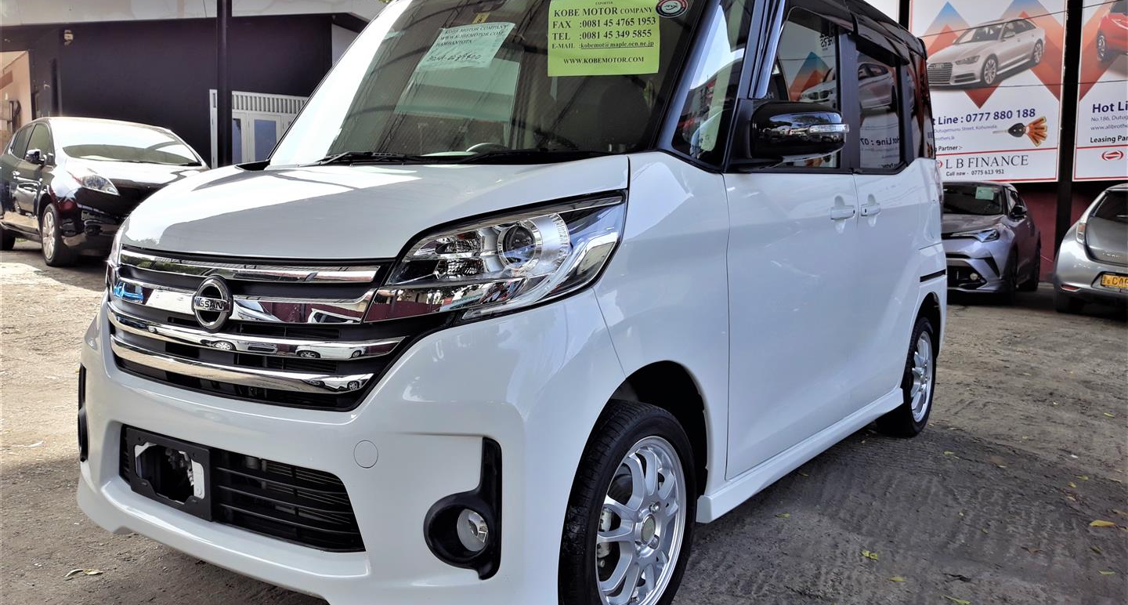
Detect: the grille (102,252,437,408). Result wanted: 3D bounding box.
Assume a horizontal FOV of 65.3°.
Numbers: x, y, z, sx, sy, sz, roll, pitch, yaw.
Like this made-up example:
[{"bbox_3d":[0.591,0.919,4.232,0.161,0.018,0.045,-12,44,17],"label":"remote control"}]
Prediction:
[{"bbox_3d":[-0.677,0.042,1.799,0.990,0.290,0.140,4,6,34],"label":"grille"}]

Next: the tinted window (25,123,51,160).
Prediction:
[{"bbox_3d":[-5.380,-1.661,9.053,0.080,0.380,0.980,19,-6,-42],"label":"tinted window"}]

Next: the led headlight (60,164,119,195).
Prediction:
[{"bbox_3d":[-4.396,-1.134,8.173,0.380,0.270,0.620,0,6,-33],"label":"led headlight"}]

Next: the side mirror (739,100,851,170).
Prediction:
[{"bbox_3d":[0.542,-0.394,2.079,0.240,0.155,0.150,4,6,34],"label":"side mirror"}]

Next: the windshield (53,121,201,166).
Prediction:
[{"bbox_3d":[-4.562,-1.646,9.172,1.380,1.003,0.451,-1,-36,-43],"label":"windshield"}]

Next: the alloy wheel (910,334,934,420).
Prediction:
[{"bbox_3d":[1.519,0.325,3.904,0.140,0.390,0.390,3,6,35],"label":"alloy wheel"}]

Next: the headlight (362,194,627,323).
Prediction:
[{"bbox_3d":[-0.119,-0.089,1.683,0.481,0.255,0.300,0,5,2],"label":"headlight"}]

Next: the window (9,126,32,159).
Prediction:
[{"bbox_3d":[-6.015,-1.767,9.779,0.080,0.360,0.860,19,-6,-42],"label":"window"}]

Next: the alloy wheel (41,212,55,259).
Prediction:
[{"bbox_3d":[-4.886,-0.640,8.504,0.180,0.465,0.465,-1,7,-43],"label":"alloy wheel"}]

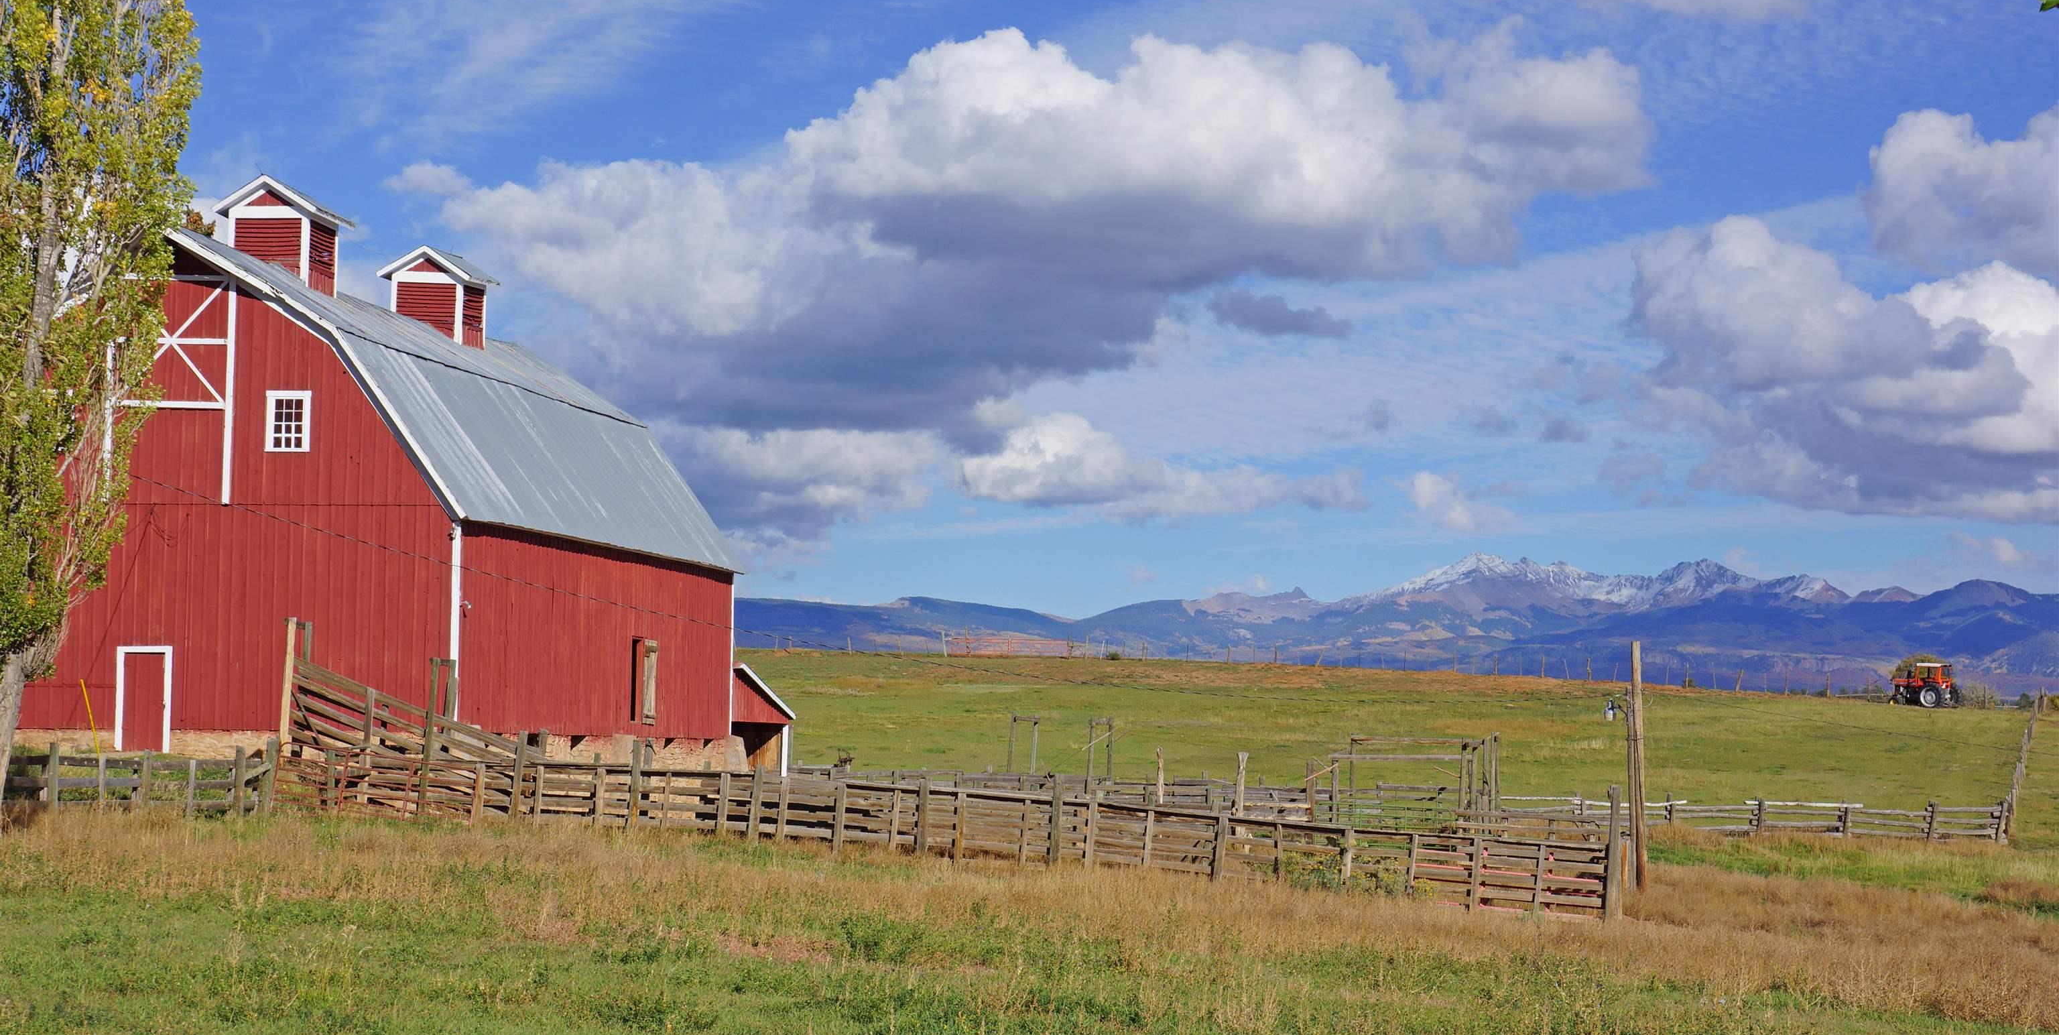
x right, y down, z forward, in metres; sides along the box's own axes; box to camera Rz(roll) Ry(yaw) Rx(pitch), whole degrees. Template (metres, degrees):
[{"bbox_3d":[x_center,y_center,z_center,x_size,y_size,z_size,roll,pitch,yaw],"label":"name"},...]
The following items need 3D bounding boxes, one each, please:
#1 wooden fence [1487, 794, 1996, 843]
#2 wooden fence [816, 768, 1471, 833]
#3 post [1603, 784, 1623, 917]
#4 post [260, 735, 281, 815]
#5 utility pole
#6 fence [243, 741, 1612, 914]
[{"bbox_3d":[21.732,9.212,110.000,16.306,1.370,0.280,1,-4,0],"label":"wooden fence"},{"bbox_3d":[2.908,7.844,96.500,18.552,1.600,0.300,-1,-4,20],"label":"wooden fence"},{"bbox_3d":[9.157,5.236,56.500,0.220,2.100,0.220,-1,-4,26],"label":"post"},{"bbox_3d":[-14.315,4.860,68.000,0.200,1.530,0.200,4,-4,26],"label":"post"},{"bbox_3d":[10.731,4.396,63.500,0.320,4.500,0.270,-1,-4,0],"label":"utility pole"},{"bbox_3d":[-2.543,5.102,62.250,26.006,1.500,0.250,2,-3,26],"label":"fence"}]

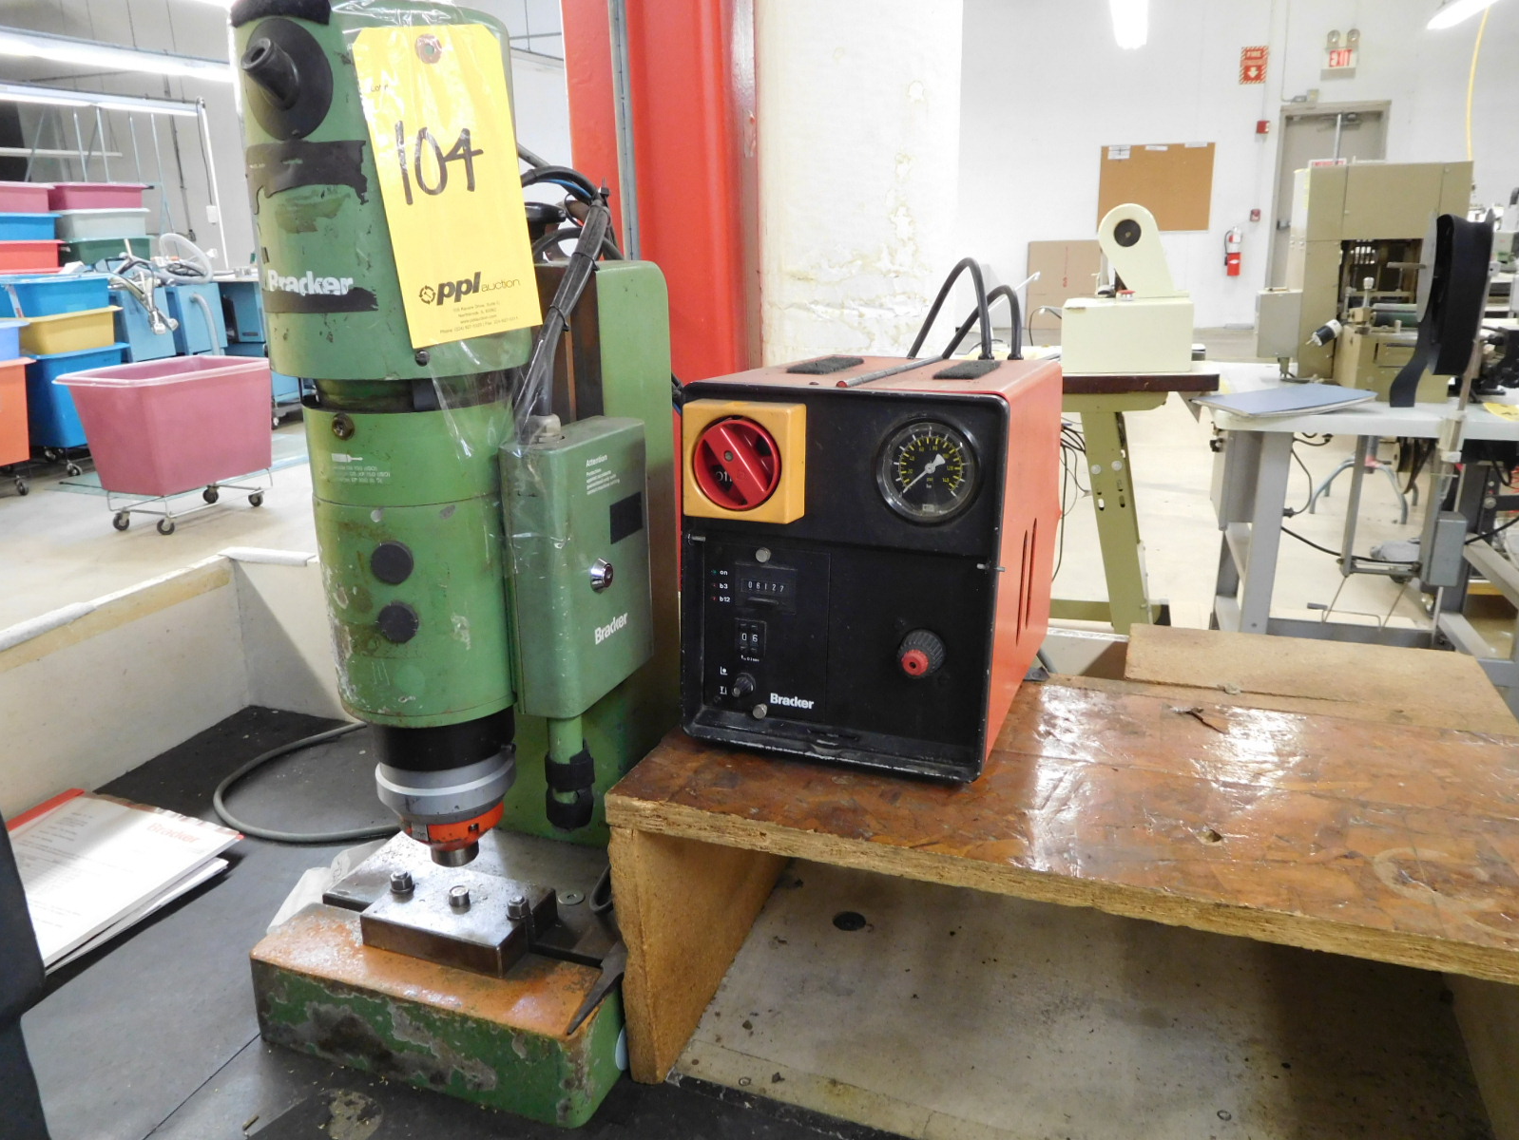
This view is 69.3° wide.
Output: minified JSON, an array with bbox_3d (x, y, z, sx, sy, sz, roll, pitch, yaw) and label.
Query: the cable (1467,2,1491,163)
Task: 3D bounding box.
[{"bbox_3d":[3.013,-2.028,4.600,0.100,0.700,0.060,4,19,17],"label":"cable"}]

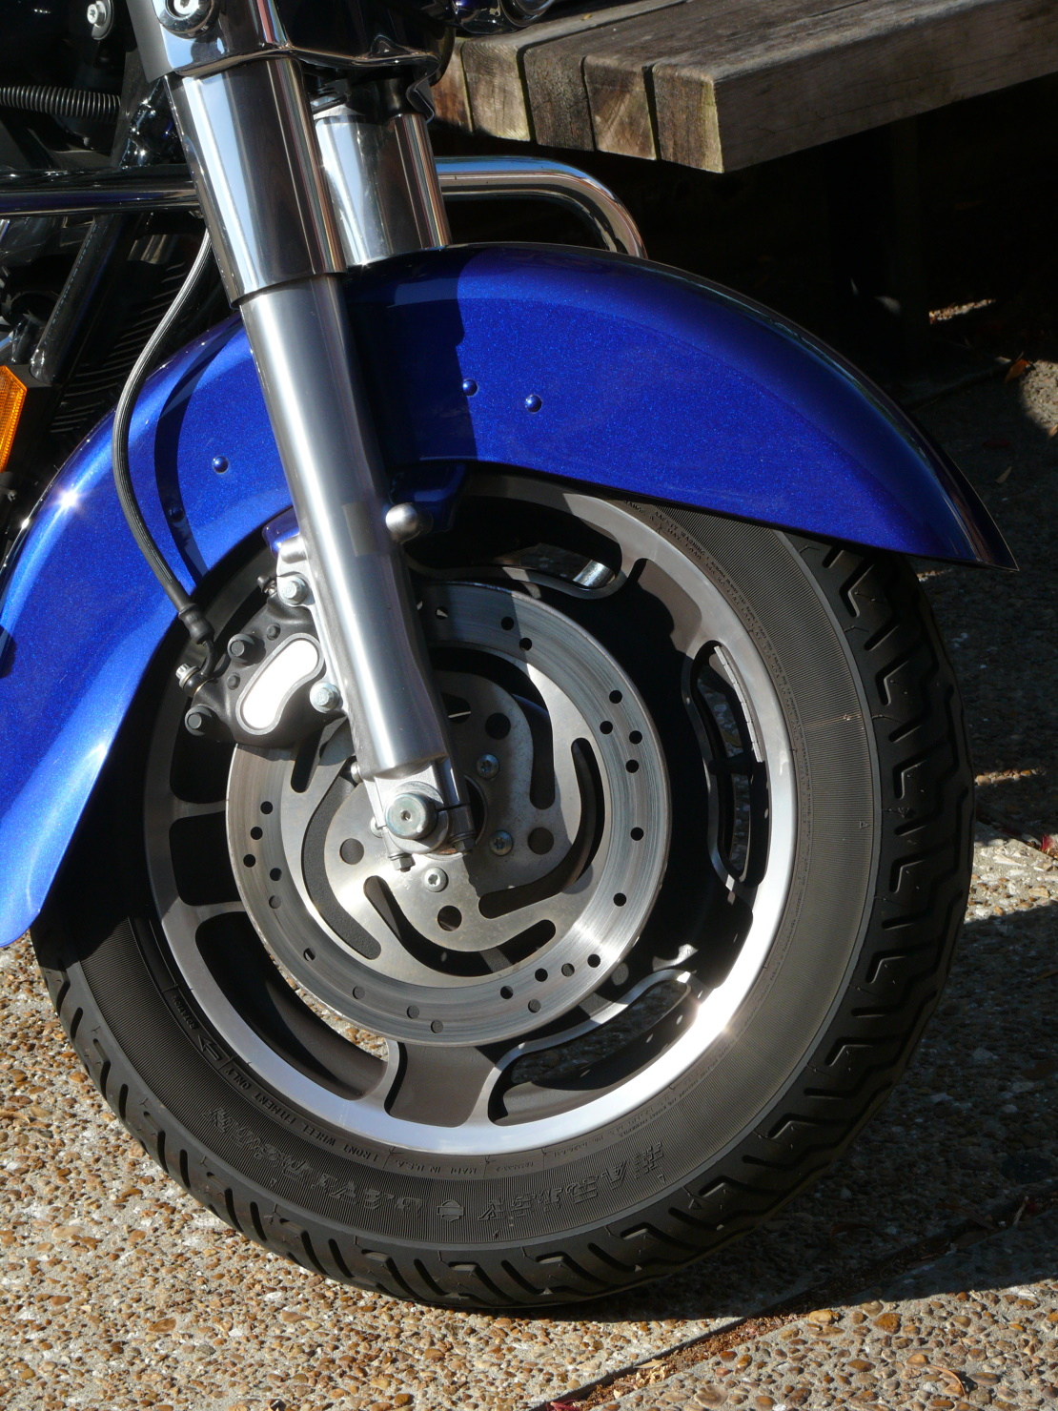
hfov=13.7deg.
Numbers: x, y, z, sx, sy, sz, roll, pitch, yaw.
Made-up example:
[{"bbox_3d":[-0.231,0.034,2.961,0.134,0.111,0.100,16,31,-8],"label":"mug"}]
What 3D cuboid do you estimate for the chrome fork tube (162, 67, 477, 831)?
[{"bbox_3d":[-0.123,-0.156,2.728,0.084,0.504,0.084,-16,-5,15],"label":"chrome fork tube"}]

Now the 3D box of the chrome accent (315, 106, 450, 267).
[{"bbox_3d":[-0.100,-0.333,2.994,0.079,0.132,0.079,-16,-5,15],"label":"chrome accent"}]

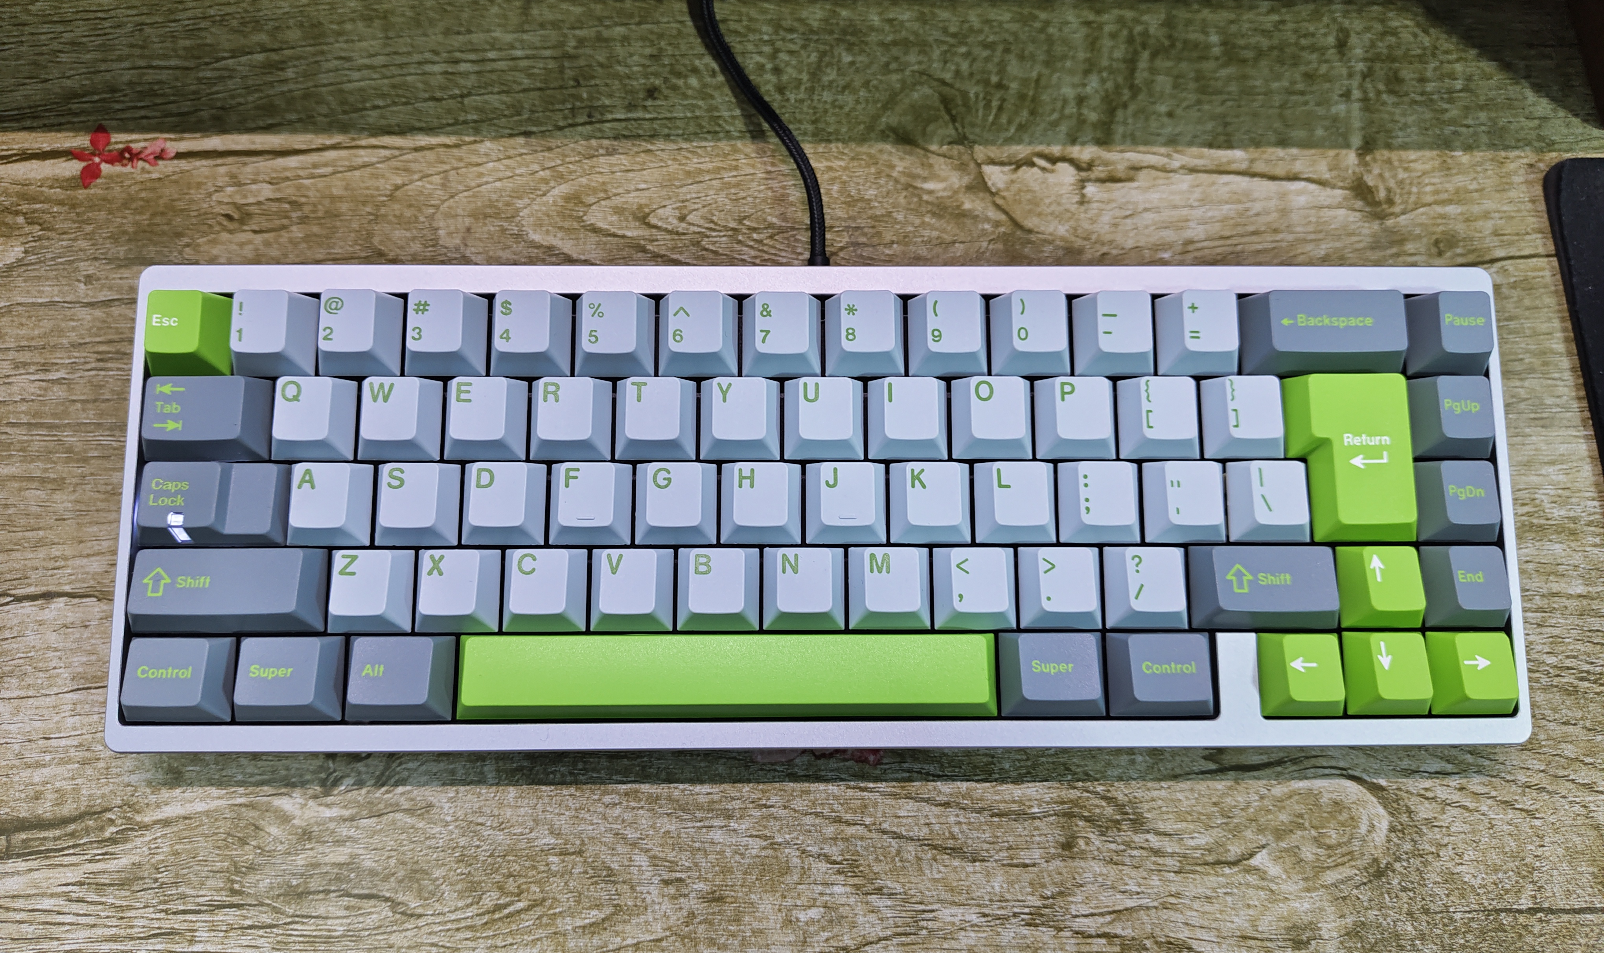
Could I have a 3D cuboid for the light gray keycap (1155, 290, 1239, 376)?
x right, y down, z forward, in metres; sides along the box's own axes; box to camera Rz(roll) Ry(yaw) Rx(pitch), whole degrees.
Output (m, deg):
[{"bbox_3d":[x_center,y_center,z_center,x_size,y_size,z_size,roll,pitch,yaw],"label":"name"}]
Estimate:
[{"bbox_3d":[0.091,-0.032,0.251,0.018,0.009,0.018,0,83,-1],"label":"light gray keycap"}]

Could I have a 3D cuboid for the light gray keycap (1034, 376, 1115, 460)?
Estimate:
[{"bbox_3d":[0.062,-0.013,0.249,0.018,0.008,0.018,0,82,-1],"label":"light gray keycap"}]

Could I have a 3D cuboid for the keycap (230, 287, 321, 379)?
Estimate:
[{"bbox_3d":[-0.119,-0.032,0.248,0.018,0.010,0.018,0,82,-1],"label":"keycap"}]

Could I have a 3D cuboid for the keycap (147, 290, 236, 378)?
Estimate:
[{"bbox_3d":[-0.138,-0.032,0.247,0.018,0.009,0.018,0,83,-1],"label":"keycap"}]

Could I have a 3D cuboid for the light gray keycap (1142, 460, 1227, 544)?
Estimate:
[{"bbox_3d":[0.086,0.005,0.247,0.018,0.007,0.018,0,83,-1],"label":"light gray keycap"}]

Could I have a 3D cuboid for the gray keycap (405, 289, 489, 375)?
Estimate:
[{"bbox_3d":[-0.081,-0.032,0.248,0.018,0.009,0.018,0,82,-1],"label":"gray keycap"}]

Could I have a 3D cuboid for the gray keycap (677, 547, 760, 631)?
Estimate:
[{"bbox_3d":[-0.018,0.025,0.243,0.018,0.007,0.018,0,82,-1],"label":"gray keycap"}]

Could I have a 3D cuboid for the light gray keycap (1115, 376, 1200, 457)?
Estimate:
[{"bbox_3d":[0.081,-0.014,0.249,0.018,0.008,0.018,0,82,-1],"label":"light gray keycap"}]

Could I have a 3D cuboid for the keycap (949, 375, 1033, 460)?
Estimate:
[{"bbox_3d":[0.043,-0.013,0.249,0.018,0.008,0.018,0,83,-1],"label":"keycap"}]

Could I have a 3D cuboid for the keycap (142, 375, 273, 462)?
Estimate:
[{"bbox_3d":[-0.133,-0.013,0.246,0.028,0.007,0.018,0,82,-1],"label":"keycap"}]

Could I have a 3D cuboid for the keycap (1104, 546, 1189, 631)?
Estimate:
[{"bbox_3d":[0.077,0.024,0.244,0.018,0.008,0.018,0,83,-1],"label":"keycap"}]

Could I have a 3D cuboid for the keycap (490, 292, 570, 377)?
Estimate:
[{"bbox_3d":[-0.062,-0.032,0.248,0.018,0.010,0.018,0,82,-1],"label":"keycap"}]

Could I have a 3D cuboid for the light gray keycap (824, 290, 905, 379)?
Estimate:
[{"bbox_3d":[0.015,-0.032,0.250,0.018,0.009,0.018,0,83,-1],"label":"light gray keycap"}]

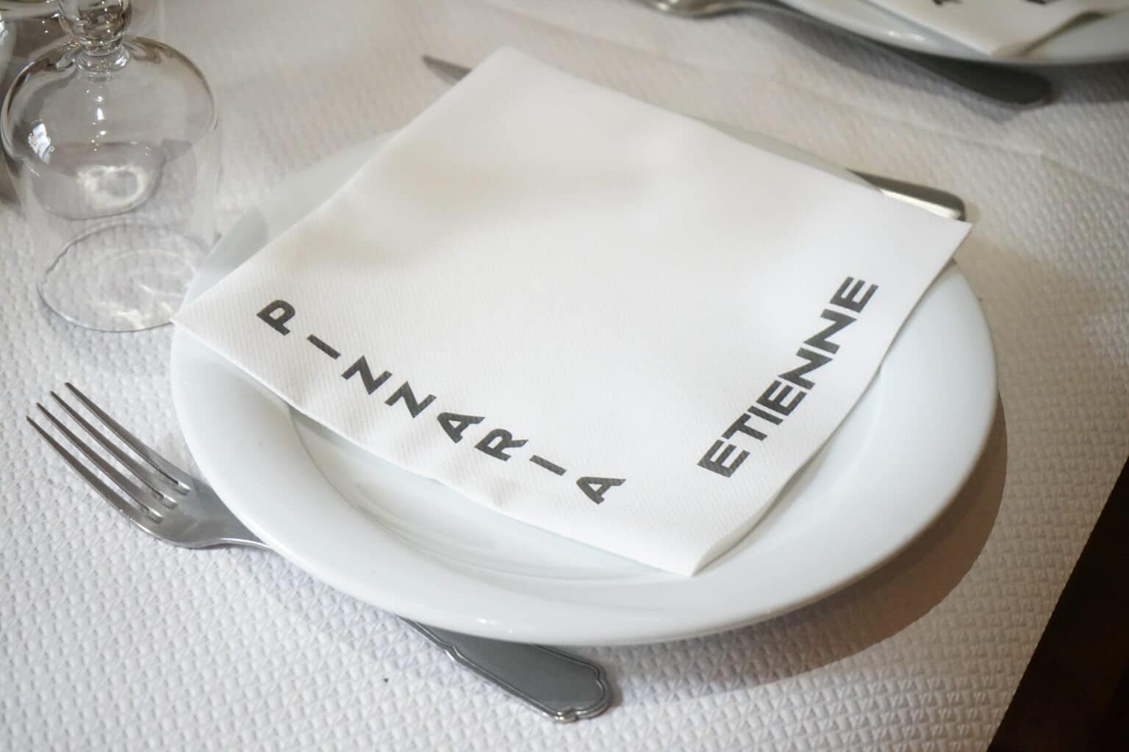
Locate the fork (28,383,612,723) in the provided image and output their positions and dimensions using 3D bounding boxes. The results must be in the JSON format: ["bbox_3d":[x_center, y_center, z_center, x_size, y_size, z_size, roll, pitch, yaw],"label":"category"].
[{"bbox_3d":[-0.076,0.052,0.651,0.203,0.024,0.026,21,45,22],"label":"fork"}]

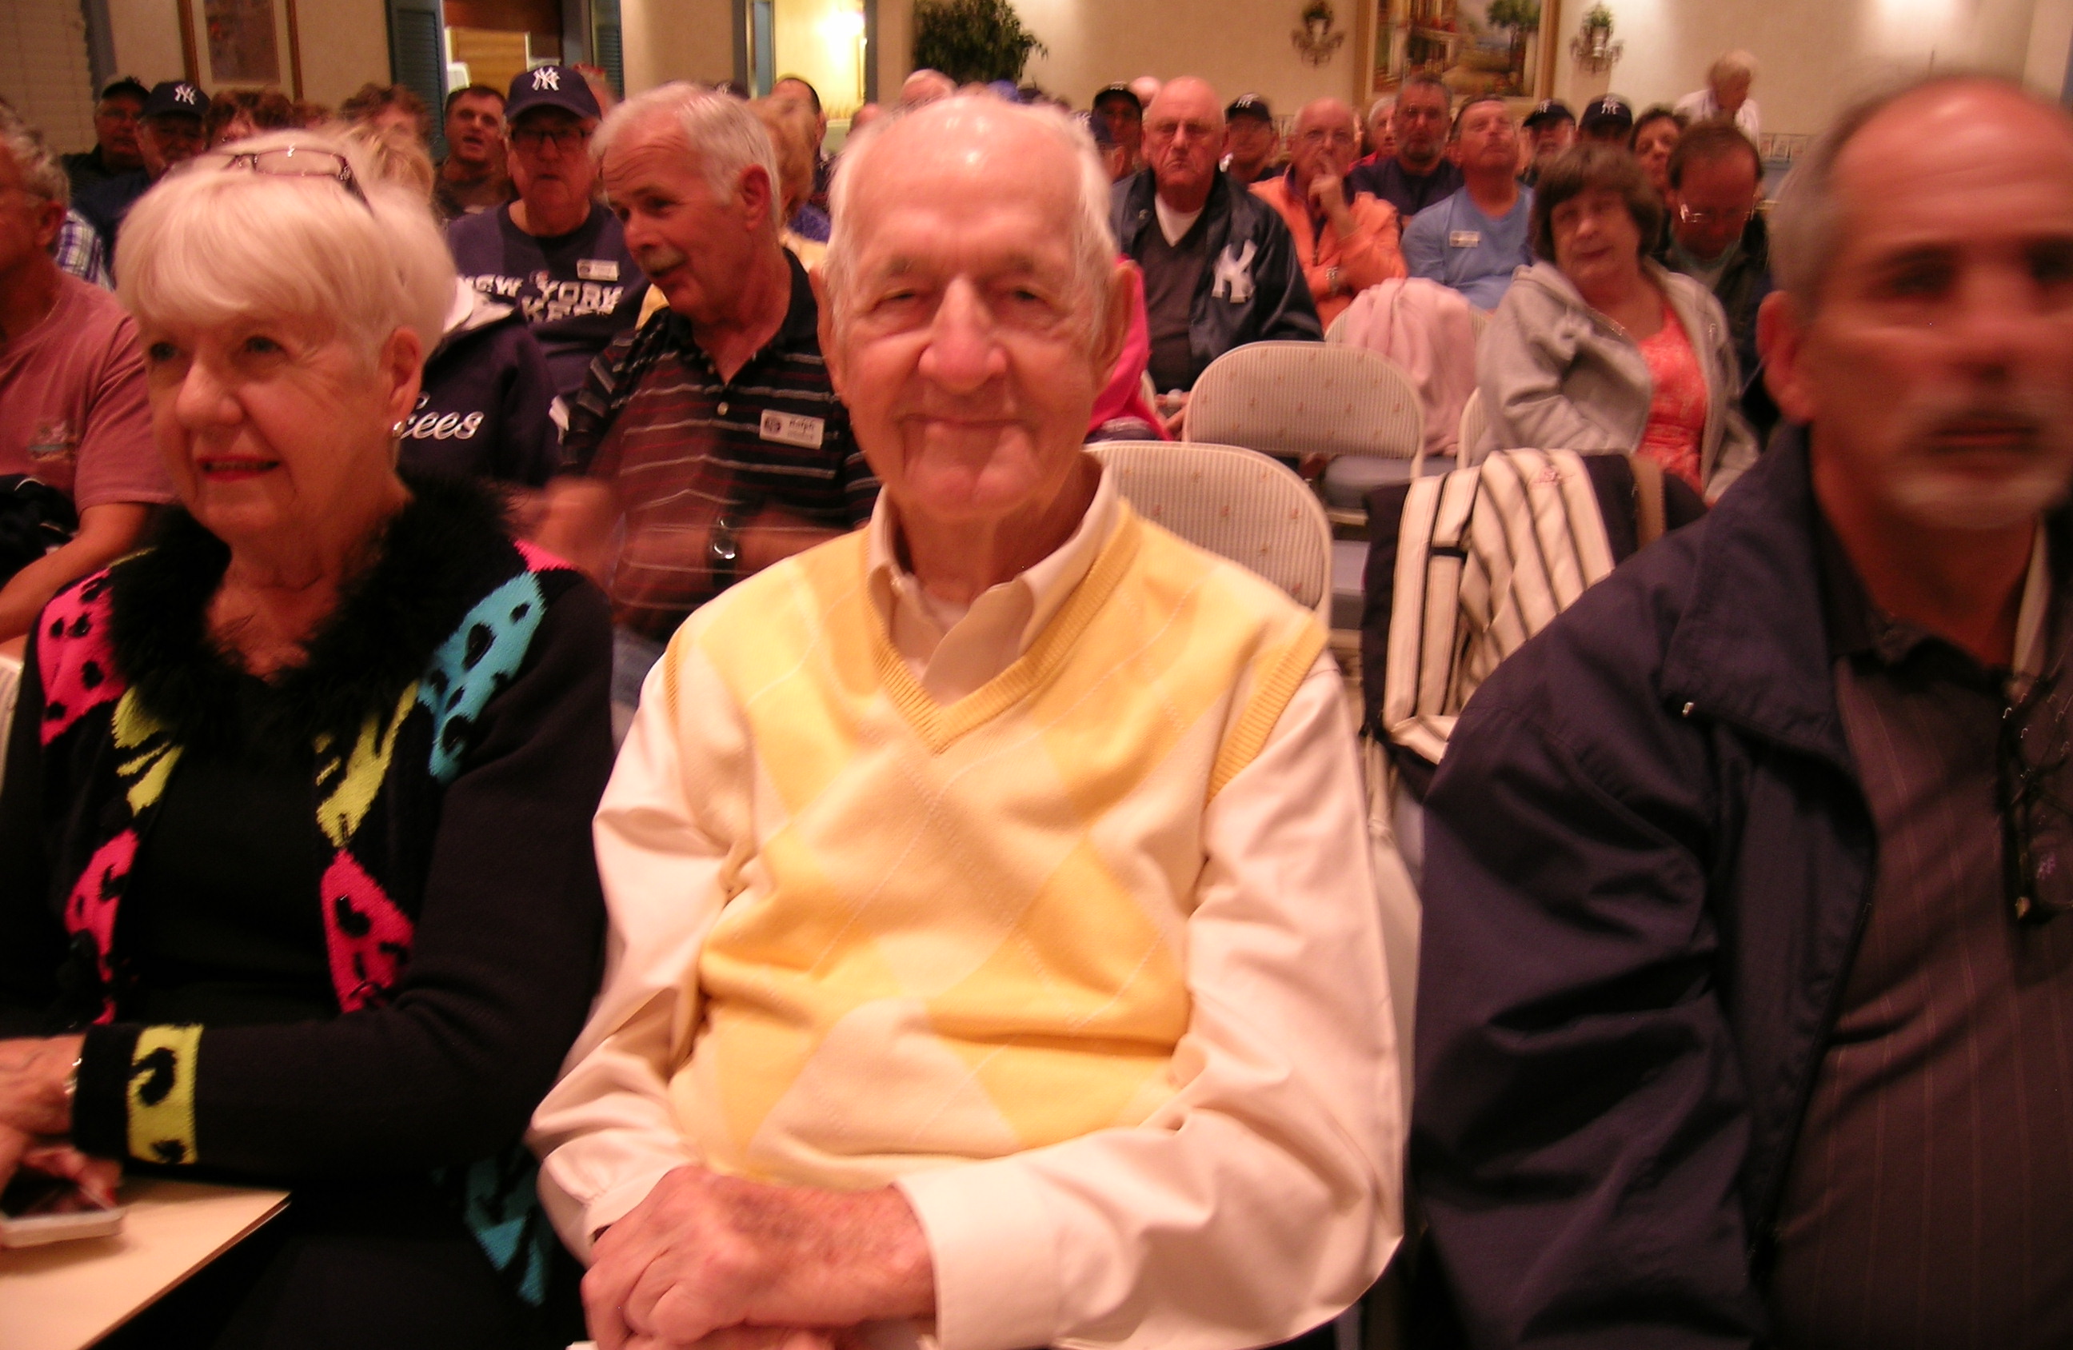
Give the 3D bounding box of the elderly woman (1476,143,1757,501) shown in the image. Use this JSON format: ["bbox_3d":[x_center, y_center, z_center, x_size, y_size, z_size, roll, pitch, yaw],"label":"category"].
[{"bbox_3d":[1.015,-0.313,2.932,0.560,1.170,0.750,-5,18,-17],"label":"elderly woman"}]

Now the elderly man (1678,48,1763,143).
[{"bbox_3d":[2.752,-1.769,6.986,0.480,1.580,0.420,-11,21,-33],"label":"elderly man"}]

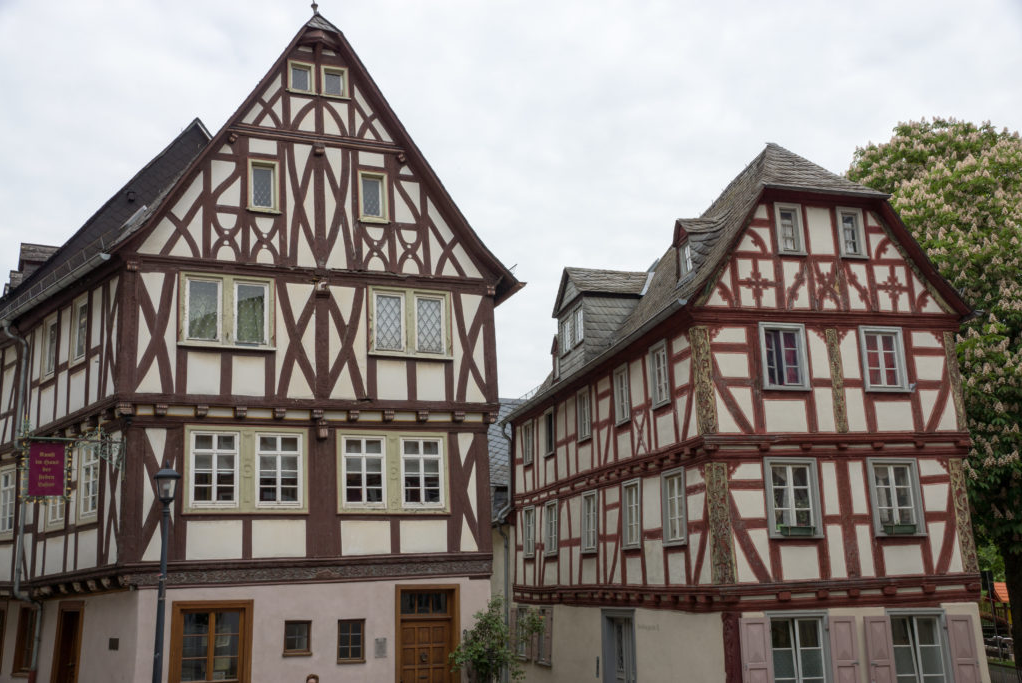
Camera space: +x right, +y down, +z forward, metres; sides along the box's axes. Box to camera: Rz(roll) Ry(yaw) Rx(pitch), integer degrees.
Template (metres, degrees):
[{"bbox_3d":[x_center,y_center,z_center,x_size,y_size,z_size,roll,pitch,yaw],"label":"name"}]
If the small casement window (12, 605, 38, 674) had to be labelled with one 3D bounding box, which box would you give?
[{"bbox_3d":[-10.577,6.519,22.345,0.180,1.500,1.180,11,-18,-43],"label":"small casement window"}]

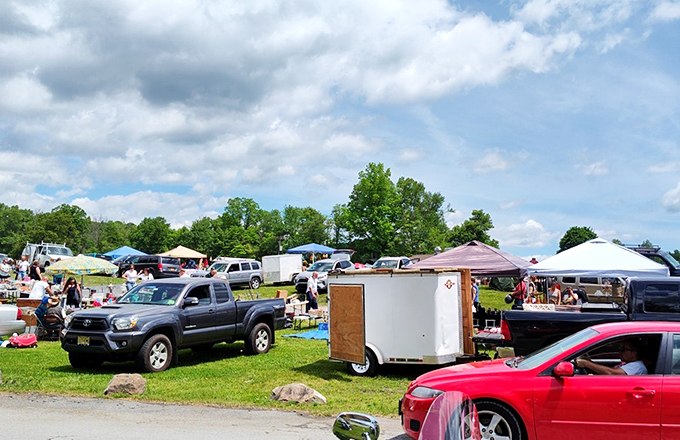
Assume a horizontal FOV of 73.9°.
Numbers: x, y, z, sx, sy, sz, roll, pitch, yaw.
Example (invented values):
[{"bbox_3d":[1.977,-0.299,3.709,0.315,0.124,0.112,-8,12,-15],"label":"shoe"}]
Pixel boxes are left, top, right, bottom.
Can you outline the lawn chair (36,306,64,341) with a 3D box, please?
[{"bbox_3d":[-7.900,2.840,12.350,0.660,0.900,0.650,1,-9,-7],"label":"lawn chair"}]

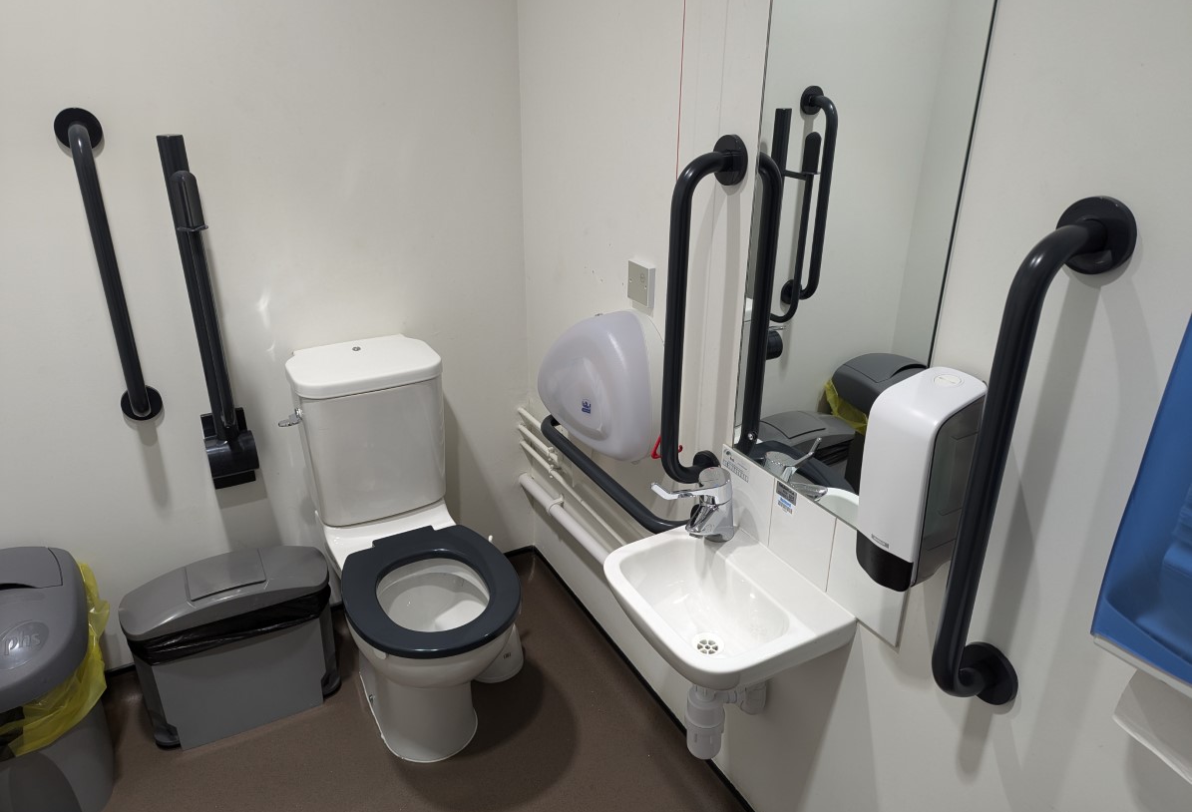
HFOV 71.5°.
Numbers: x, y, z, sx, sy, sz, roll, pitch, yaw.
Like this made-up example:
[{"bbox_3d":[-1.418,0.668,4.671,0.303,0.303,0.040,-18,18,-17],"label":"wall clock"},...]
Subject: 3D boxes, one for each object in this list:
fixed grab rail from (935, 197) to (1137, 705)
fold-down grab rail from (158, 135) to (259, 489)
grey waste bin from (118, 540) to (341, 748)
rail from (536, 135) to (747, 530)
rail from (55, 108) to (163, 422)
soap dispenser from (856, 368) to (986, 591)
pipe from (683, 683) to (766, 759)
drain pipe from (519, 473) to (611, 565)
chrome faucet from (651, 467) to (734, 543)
[{"bbox_3d":[0.485,0.099,0.977,0.116,0.678,0.084,-12,26,-26],"label":"fixed grab rail"},{"bbox_3d":[-0.872,-0.160,1.868,0.111,0.863,0.215,-12,26,-26],"label":"fold-down grab rail"},{"bbox_3d":[-0.848,0.557,1.966,0.440,0.407,0.190,-12,26,-26],"label":"grey waste bin"},{"bbox_3d":[0.032,-0.193,1.780,0.116,0.795,0.720,-12,26,-26],"label":"rail"},{"bbox_3d":[-1.044,-0.271,1.785,0.083,0.696,0.110,-12,26,-26],"label":"rail"},{"bbox_3d":[0.427,0.097,1.089,0.112,0.282,0.103,-12,26,-26],"label":"soap dispenser"},{"bbox_3d":[0.250,0.546,1.528,0.208,0.188,0.098,-12,26,-26],"label":"pipe"},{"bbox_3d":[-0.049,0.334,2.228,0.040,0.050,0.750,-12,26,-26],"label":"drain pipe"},{"bbox_3d":[0.178,0.196,1.491,0.170,0.131,0.064,-12,26,-26],"label":"chrome faucet"}]

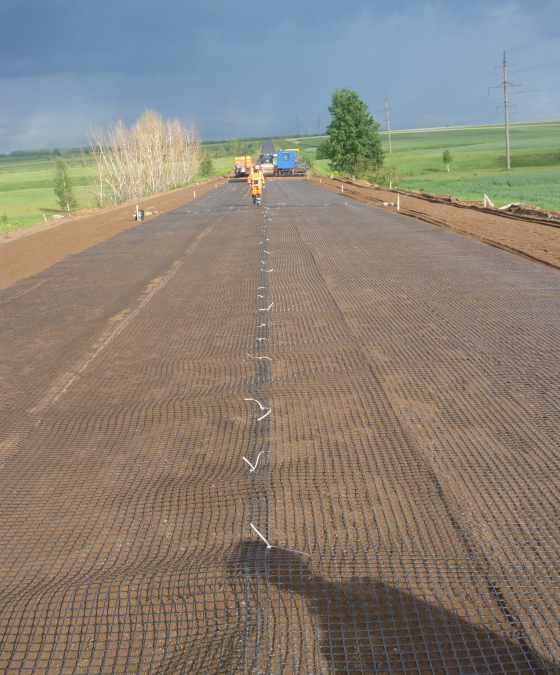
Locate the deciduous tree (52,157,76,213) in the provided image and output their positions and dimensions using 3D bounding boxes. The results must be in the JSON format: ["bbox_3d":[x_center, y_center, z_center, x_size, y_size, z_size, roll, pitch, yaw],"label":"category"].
[{"bbox_3d":[-12.156,-8.631,44.000,1.350,3.100,1.350,-2,13,0],"label":"deciduous tree"}]

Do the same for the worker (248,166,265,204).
[{"bbox_3d":[-1.025,-6.743,34.466,0.680,1.780,0.420,-2,13,-1],"label":"worker"}]

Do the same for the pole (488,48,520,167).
[{"bbox_3d":[46.613,-46.819,160.875,6.400,23.500,0.600,-2,13,1],"label":"pole"}]

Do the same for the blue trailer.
[{"bbox_3d":[1.070,-24.398,109.238,2.600,3.480,4.800,-2,13,0],"label":"blue trailer"}]

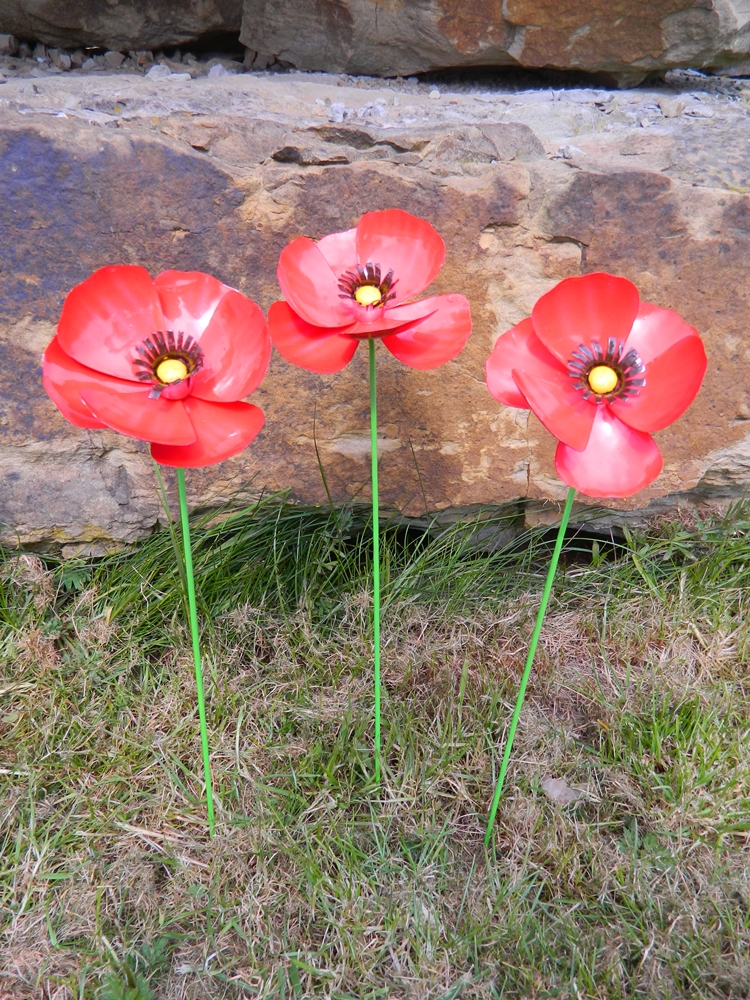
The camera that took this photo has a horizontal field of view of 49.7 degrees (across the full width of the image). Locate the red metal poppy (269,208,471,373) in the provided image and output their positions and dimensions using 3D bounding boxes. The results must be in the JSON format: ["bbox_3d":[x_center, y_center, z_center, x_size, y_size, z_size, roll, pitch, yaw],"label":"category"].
[{"bbox_3d":[-0.006,-0.216,0.840,0.204,0.090,0.188,5,60,8],"label":"red metal poppy"}]

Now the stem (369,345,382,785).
[{"bbox_3d":[0.001,0.106,0.953,0.006,0.600,0.006,-1,25,0],"label":"stem"}]

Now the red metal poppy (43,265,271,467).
[{"bbox_3d":[-0.199,-0.123,0.745,0.205,0.085,0.190,-9,69,-14],"label":"red metal poppy"}]

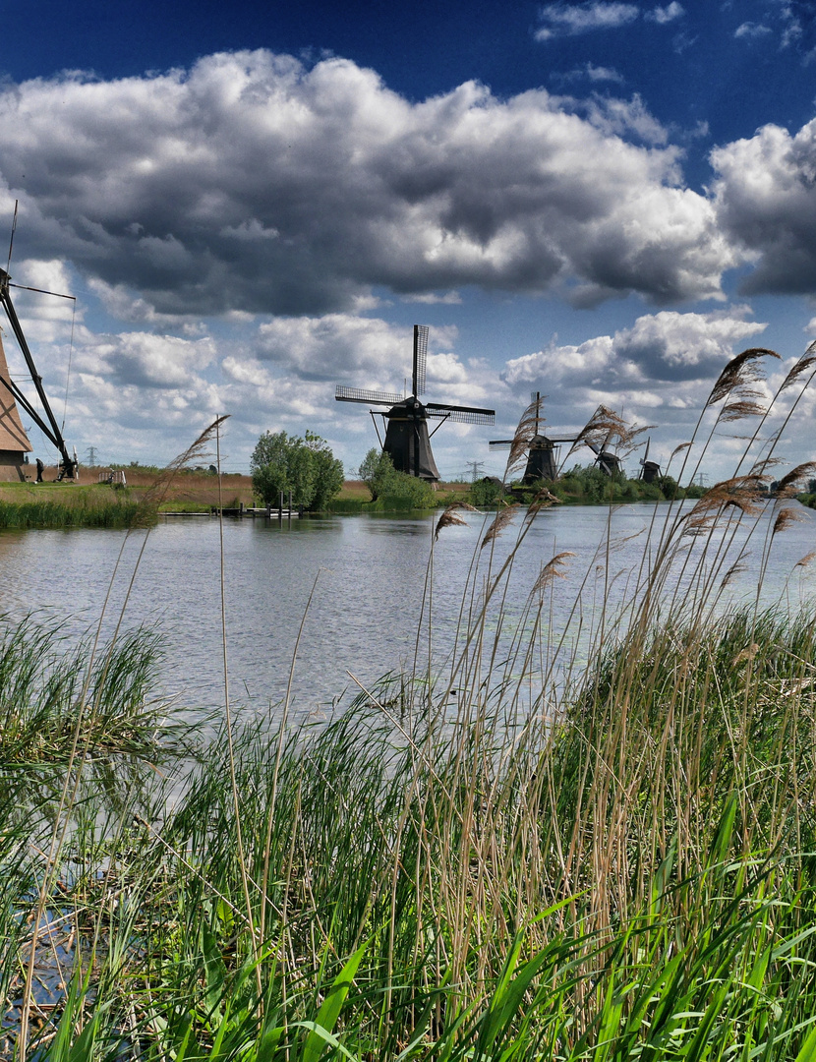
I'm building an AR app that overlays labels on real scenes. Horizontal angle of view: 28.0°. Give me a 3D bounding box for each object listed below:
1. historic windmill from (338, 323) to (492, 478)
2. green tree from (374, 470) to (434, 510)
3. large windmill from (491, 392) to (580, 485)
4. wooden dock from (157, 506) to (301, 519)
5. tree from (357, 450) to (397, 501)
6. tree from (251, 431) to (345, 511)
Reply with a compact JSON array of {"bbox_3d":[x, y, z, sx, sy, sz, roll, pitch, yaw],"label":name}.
[{"bbox_3d":[-0.400,-21.400,288.000,28.300,28.700,13.000,0,1,-16],"label":"historic windmill"},{"bbox_3d":[-0.400,-5.300,211.000,7.800,5.100,6.500,0,1,12],"label":"green tree"},{"bbox_3d":[38.000,-25.000,460.000,28.300,28.700,13.000,0,1,-18],"label":"large windmill"},{"bbox_3d":[-15.600,-1.640,144.000,13.200,1.100,3.500,0,1,12],"label":"wooden dock"},{"bbox_3d":[-3.800,-7.200,212.000,5.300,7.000,5.000,0,1,0],"label":"tree"},{"bbox_3d":[-12.000,-6.600,177.000,10.300,8.800,9.000,0,1,12],"label":"tree"}]

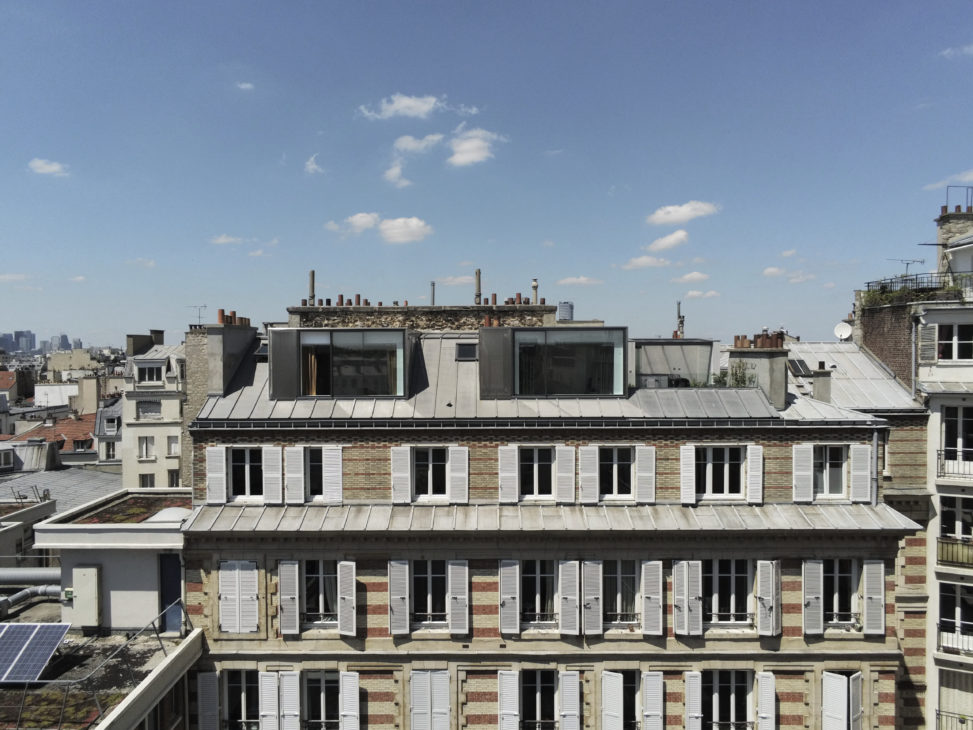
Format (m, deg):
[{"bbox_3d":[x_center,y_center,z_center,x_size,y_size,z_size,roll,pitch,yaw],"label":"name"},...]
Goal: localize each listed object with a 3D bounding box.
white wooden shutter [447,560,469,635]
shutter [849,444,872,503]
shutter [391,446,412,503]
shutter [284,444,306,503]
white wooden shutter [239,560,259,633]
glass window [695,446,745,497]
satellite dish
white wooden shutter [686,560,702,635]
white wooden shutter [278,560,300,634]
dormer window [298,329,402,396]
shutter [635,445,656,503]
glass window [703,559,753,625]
[{"bbox_3d":[-0.792,6.609,18.360,0.568,2.105,0.050,0,1,8],"label":"white wooden shutter"},{"bbox_3d":[10.869,3.158,18.779,0.622,1.648,0.050,0,1,0],"label":"shutter"},{"bbox_3d":[-2.548,3.303,19.383,0.600,1.678,0.050,0,1,0],"label":"shutter"},{"bbox_3d":[-5.755,3.316,19.406,0.574,1.686,0.050,0,1,0],"label":"shutter"},{"bbox_3d":[-7.010,6.862,19.100,0.585,2.110,0.050,0,1,0],"label":"white wooden shutter"},{"bbox_3d":[6.847,3.140,19.021,1.540,1.521,0.100,0,1,0],"label":"glass window"},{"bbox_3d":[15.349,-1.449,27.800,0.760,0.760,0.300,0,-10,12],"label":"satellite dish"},{"bbox_3d":[6.058,6.764,18.747,0.425,2.160,0.050,0,1,0],"label":"white wooden shutter"},{"bbox_3d":[-5.789,6.841,19.000,0.590,2.130,0.050,0,1,-2],"label":"white wooden shutter"},{"bbox_3d":[-4.197,-0.047,20.250,3.260,2.080,0.280,0,1,0],"label":"dormer window"},{"bbox_3d":[4.638,3.189,18.830,0.567,1.637,0.050,0,1,0],"label":"shutter"},{"bbox_3d":[7.074,6.737,19.139,1.594,1.991,0.100,0,1,0],"label":"glass window"}]

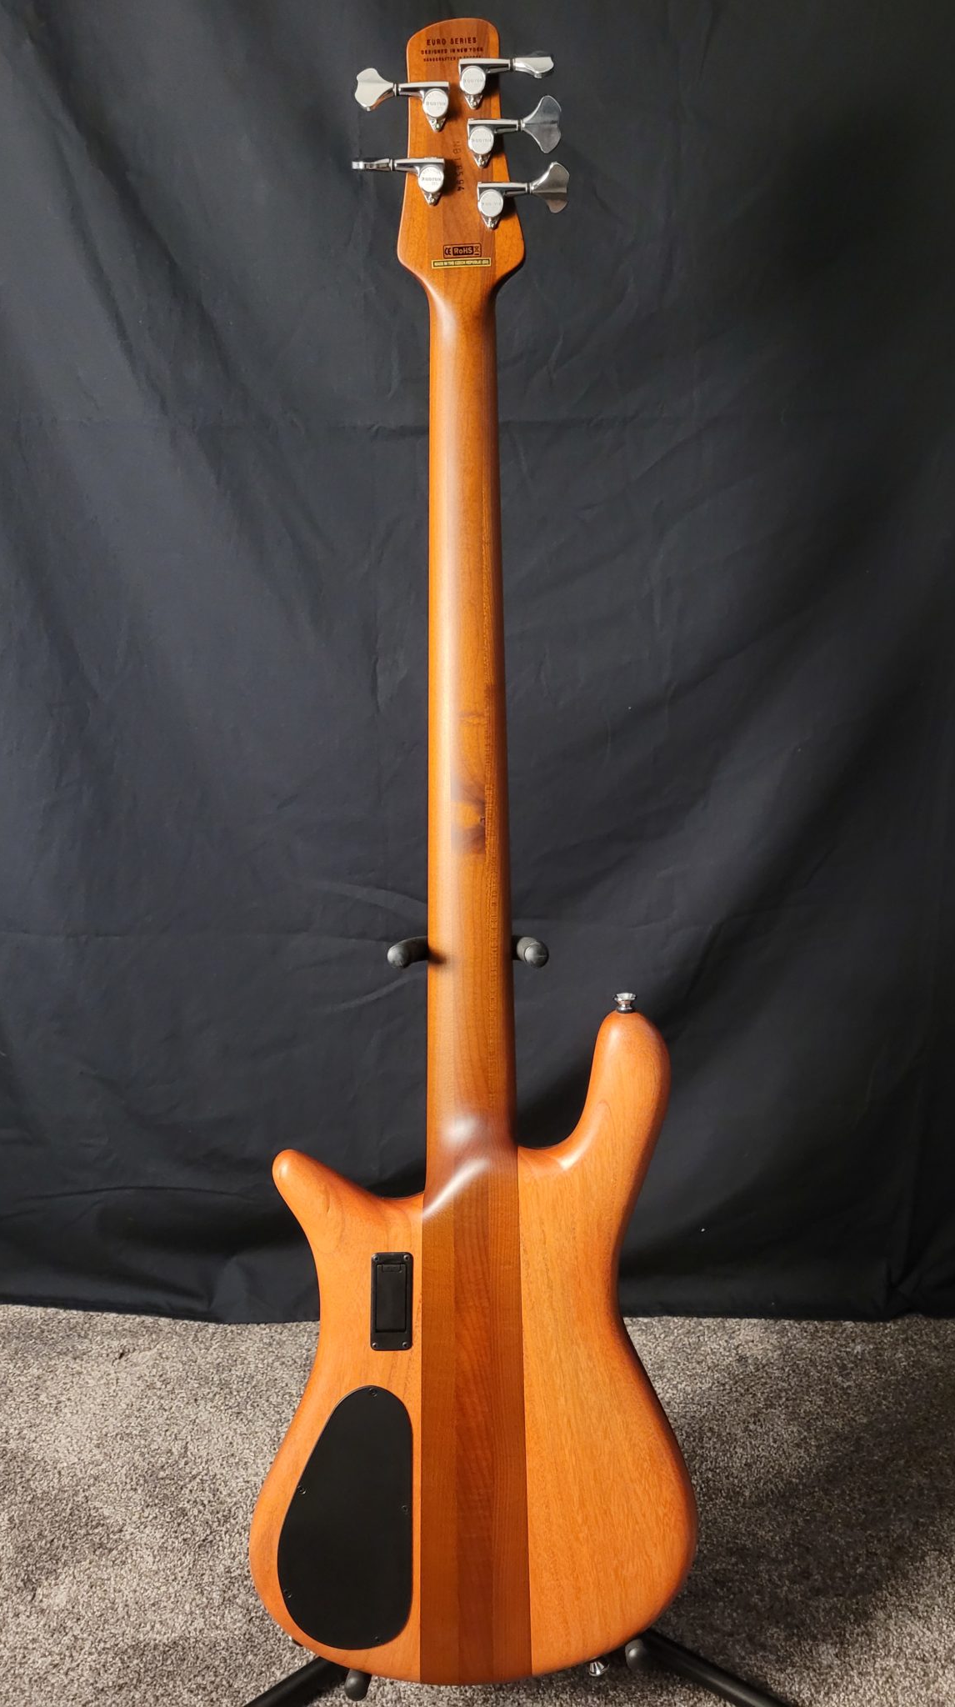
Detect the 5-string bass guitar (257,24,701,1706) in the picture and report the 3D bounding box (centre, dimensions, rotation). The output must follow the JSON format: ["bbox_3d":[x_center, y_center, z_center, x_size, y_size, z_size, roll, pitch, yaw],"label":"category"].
[{"bbox_3d":[-0.007,0.020,0.915,0.322,1.175,0.085,-1,4,0],"label":"5-string bass guitar"}]

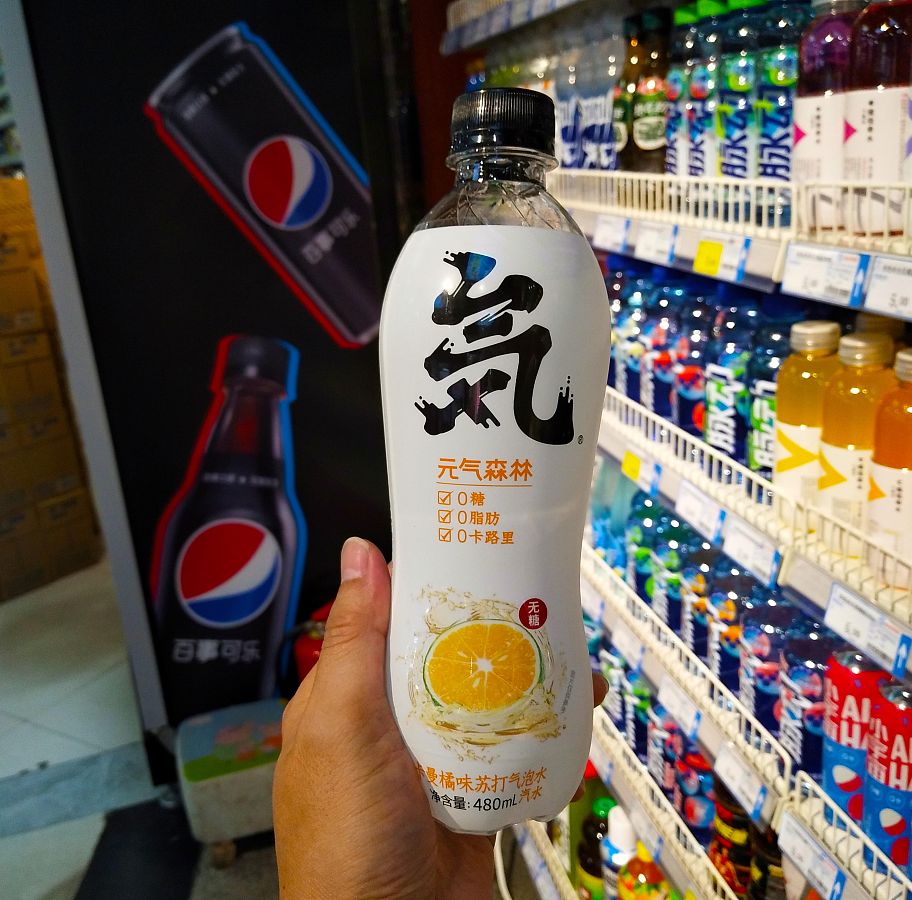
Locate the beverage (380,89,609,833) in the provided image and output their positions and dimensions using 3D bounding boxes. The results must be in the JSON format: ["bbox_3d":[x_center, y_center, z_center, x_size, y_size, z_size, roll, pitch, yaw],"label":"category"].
[{"bbox_3d":[0.013,0.004,0.275,0.067,0.213,0.067,1,7,5],"label":"beverage"}]

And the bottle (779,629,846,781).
[{"bbox_3d":[0.376,0.232,0.944,0.068,0.213,0.068,-10,19,-11],"label":"bottle"}]

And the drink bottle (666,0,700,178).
[{"bbox_3d":[0.261,-0.372,0.982,0.068,0.212,0.068,-10,19,-11],"label":"drink bottle"}]

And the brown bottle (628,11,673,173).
[{"bbox_3d":[0.241,-0.399,1.056,0.067,0.216,0.067,-10,19,-11],"label":"brown bottle"}]

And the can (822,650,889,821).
[{"bbox_3d":[0.385,0.277,0.859,0.059,0.174,0.059,-3,19,1],"label":"can"}]

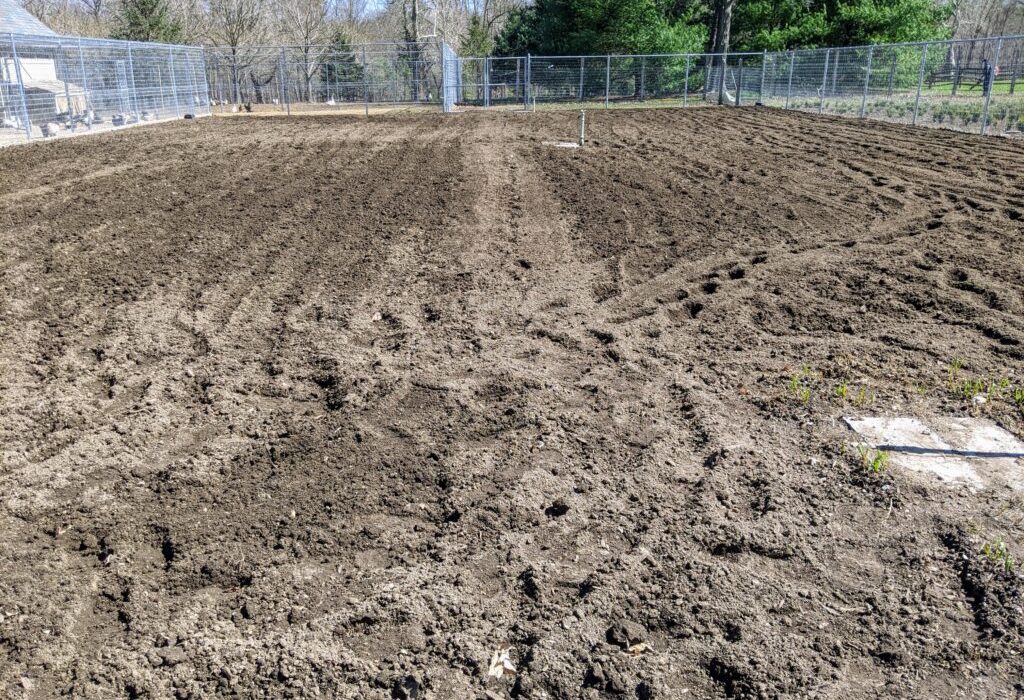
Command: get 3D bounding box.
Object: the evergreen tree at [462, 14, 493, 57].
[{"bbox_3d":[-1.903,-15.523,42.337,1.992,4.181,1.992,-1,19,-2],"label":"evergreen tree"}]

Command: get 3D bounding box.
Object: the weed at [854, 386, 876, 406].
[{"bbox_3d":[1.615,0.212,3.649,0.082,0.062,0.061,9,20,24],"label":"weed"}]

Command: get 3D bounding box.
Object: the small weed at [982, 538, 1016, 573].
[{"bbox_3d":[1.496,0.628,2.457,0.080,0.066,0.060,13,22,33],"label":"small weed"}]

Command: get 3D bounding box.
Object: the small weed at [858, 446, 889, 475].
[{"bbox_3d":[1.381,0.421,3.044,0.099,0.069,0.060,9,21,25],"label":"small weed"}]

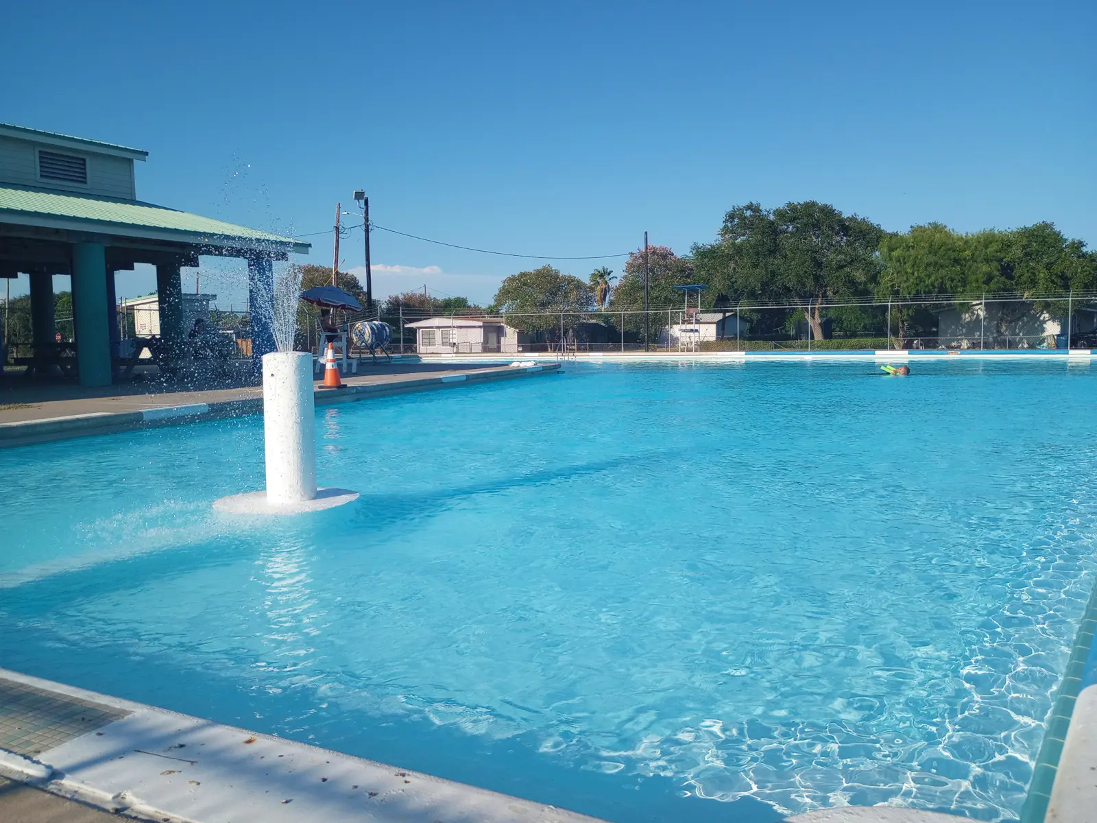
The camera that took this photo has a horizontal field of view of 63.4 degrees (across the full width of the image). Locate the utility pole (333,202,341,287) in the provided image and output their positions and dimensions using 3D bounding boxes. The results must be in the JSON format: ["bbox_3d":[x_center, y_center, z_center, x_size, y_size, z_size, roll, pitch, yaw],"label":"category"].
[{"bbox_3d":[-12.930,-7.992,54.002,0.320,9.355,0.320,2,4,-14],"label":"utility pole"}]

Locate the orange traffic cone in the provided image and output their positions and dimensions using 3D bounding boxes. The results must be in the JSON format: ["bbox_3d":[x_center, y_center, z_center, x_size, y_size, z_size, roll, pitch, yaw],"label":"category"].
[{"bbox_3d":[-3.426,-0.726,14.050,0.350,0.710,0.350,0,5,9],"label":"orange traffic cone"}]

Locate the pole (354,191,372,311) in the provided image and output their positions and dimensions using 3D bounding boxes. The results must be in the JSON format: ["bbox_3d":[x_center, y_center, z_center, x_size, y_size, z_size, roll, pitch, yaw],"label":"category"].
[{"bbox_3d":[-9.447,-6.998,45.503,0.750,8.492,0.500,-2,5,-11],"label":"pole"}]

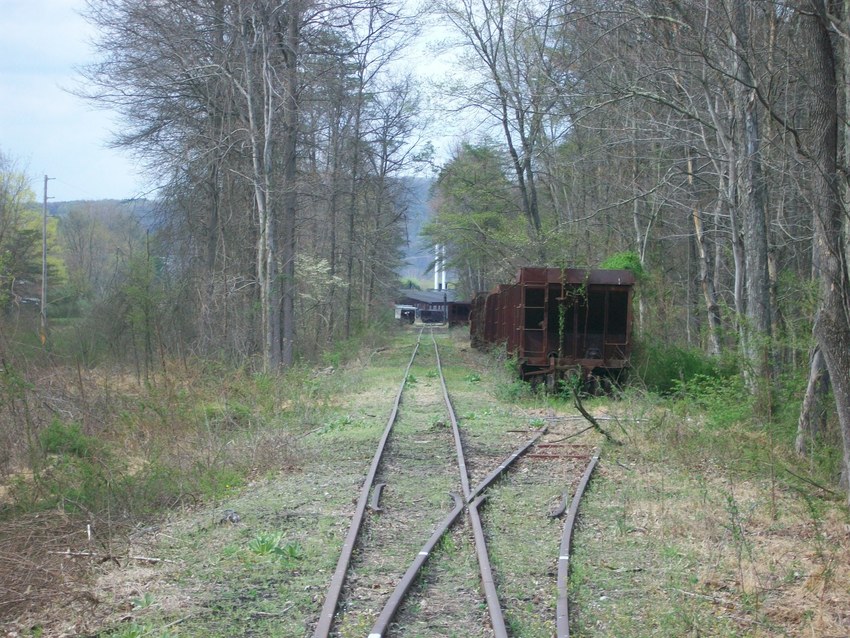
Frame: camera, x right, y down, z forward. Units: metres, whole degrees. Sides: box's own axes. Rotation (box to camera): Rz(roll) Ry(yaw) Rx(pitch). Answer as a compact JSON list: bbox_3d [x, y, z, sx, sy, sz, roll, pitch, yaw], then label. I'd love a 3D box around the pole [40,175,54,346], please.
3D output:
[{"bbox_3d":[-21.264,-3.243,133.000,0.650,9.800,0.320,1,0,0],"label":"pole"}]

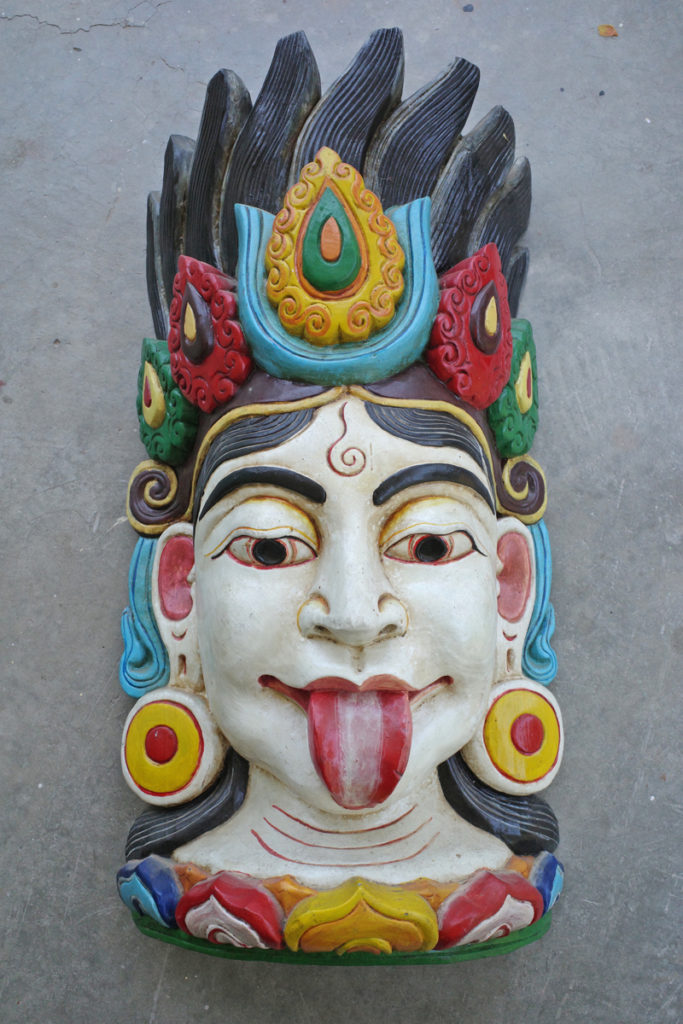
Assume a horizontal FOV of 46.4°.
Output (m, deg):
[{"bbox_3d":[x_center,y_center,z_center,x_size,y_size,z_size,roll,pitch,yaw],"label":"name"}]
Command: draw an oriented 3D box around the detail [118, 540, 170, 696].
[{"bbox_3d":[-0.201,0.107,0.819,0.052,0.054,0.161,-2,78,0],"label":"detail"}]

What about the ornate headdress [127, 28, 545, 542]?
[{"bbox_3d":[-0.013,-0.270,0.844,0.437,0.171,0.572,-2,78,0],"label":"ornate headdress"}]

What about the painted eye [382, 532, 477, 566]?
[{"bbox_3d":[0.089,0.038,0.828,0.096,0.027,0.036,1,81,-11],"label":"painted eye"}]

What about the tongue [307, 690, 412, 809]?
[{"bbox_3d":[0.017,0.206,0.697,0.093,0.054,0.096,-2,78,0],"label":"tongue"}]

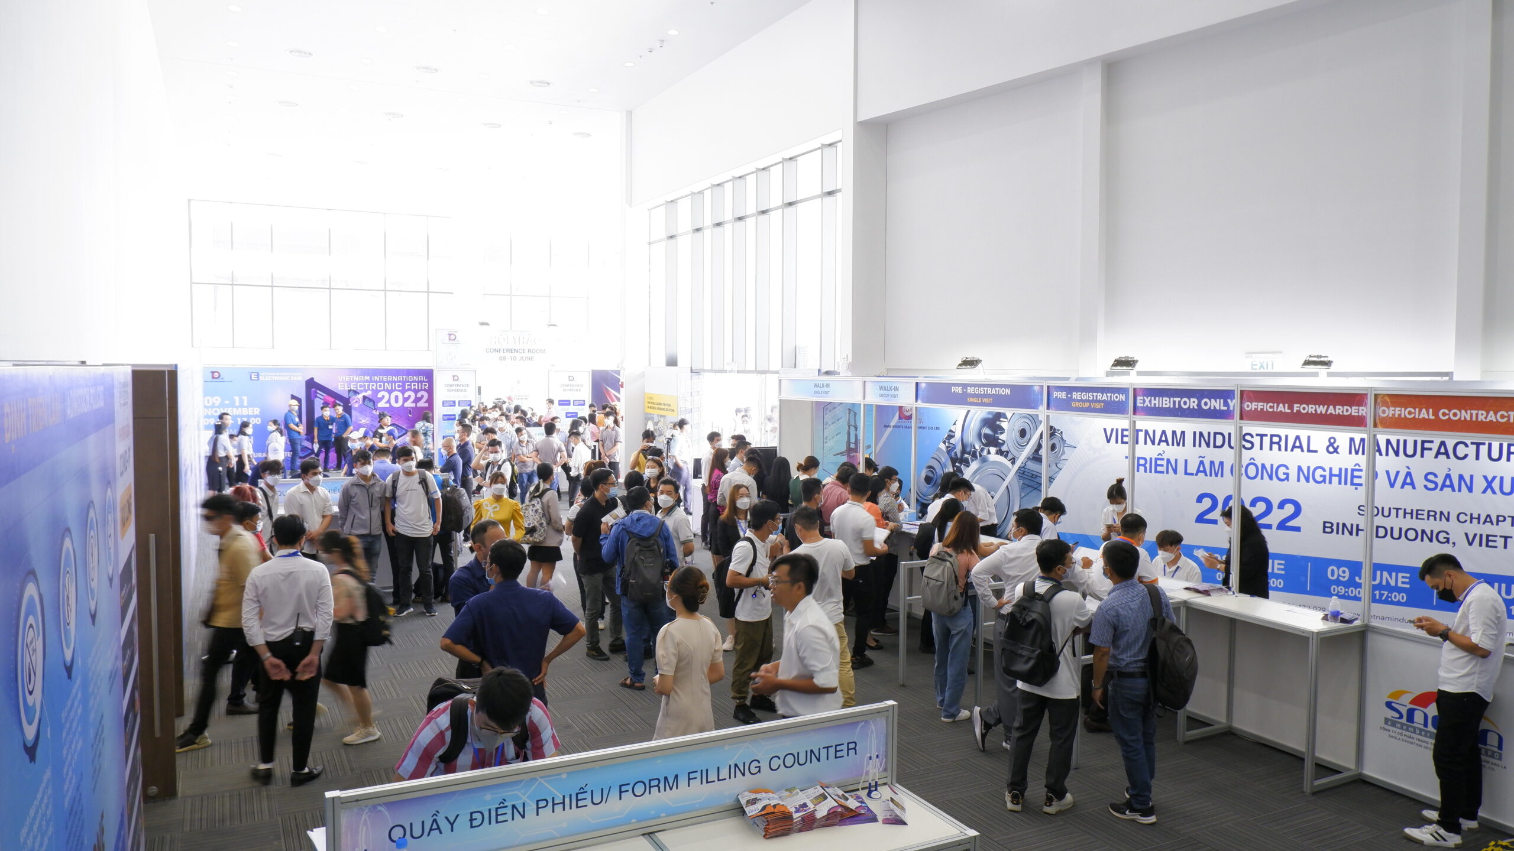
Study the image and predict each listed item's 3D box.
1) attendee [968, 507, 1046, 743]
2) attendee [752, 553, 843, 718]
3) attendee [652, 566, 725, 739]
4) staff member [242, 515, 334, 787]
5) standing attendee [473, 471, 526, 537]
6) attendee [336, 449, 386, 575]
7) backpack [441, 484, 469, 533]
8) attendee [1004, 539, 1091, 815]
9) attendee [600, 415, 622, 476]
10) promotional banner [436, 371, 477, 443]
[{"bbox_3d":[1.750,1.409,6.629,0.600,1.650,0.500,-4,5,-44],"label":"attendee"},{"bbox_3d":[0.201,1.512,5.048,0.480,1.690,0.460,0,4,-6],"label":"attendee"},{"bbox_3d":[-0.376,1.566,5.402,0.430,1.570,0.360,-2,4,-24],"label":"attendee"},{"bbox_3d":[-3.001,1.406,6.146,0.570,1.700,0.380,-1,3,-22],"label":"staff member"},{"bbox_3d":[-2.480,1.226,9.281,0.480,1.570,0.320,-1,3,-13],"label":"standing attendee"},{"bbox_3d":[-4.541,1.136,11.148,0.520,1.690,0.340,-2,4,-34],"label":"attendee"},{"bbox_3d":[-3.295,0.910,10.588,0.240,0.510,0.320,1,3,9],"label":"backpack"},{"bbox_3d":[1.770,1.536,5.919,0.500,1.670,0.470,2,4,34],"label":"attendee"},{"bbox_3d":[-2.820,0.591,18.628,0.470,1.680,0.330,1,3,8],"label":"attendee"},{"bbox_3d":[-7.863,-0.202,25.274,0.980,2.477,0.050,-2,4,-28],"label":"promotional banner"}]

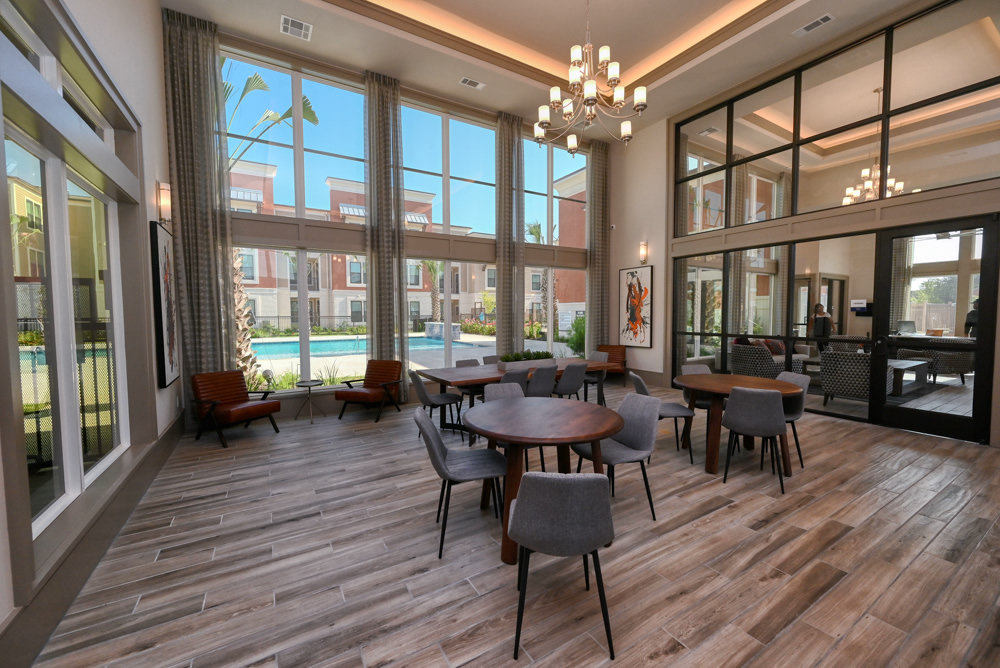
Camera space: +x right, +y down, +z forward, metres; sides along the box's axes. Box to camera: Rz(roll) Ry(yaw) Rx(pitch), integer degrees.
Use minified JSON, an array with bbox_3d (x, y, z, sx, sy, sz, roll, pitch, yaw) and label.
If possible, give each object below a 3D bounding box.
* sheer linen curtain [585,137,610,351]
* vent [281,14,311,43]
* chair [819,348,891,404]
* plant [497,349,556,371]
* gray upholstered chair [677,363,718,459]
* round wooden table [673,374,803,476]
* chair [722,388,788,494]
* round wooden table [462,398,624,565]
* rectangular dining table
[{"bbox_3d":[2.077,-1.487,8.217,0.570,4.980,0.160,-2,4,-31],"label":"sheer linen curtain"},{"bbox_3d":[-2.516,-3.753,4.811,0.335,0.030,0.330,-2,4,-31],"label":"vent"},{"bbox_3d":[5.462,0.690,5.918,0.770,0.830,0.710,-3,4,-37],"label":"chair"},{"bbox_3d":[0.378,0.331,5.105,0.840,0.225,0.140,-2,4,-31],"label":"plant"},{"bbox_3d":[2.263,0.794,4.222,0.470,0.840,0.545,-1,3,-6],"label":"gray upholstered chair"},{"bbox_3d":[2.218,0.825,3.706,1.037,0.761,1.037,1,3,20],"label":"round wooden table"},{"bbox_3d":[2.162,0.850,3.326,0.470,0.830,0.580,1,4,30],"label":"chair"},{"bbox_3d":[0.275,0.900,2.583,1.037,0.761,1.037,0,3,0],"label":"round wooden table"},{"bbox_3d":[0.352,0.806,5.090,2.650,0.755,0.950,-2,4,-32],"label":"rectangular dining table"}]

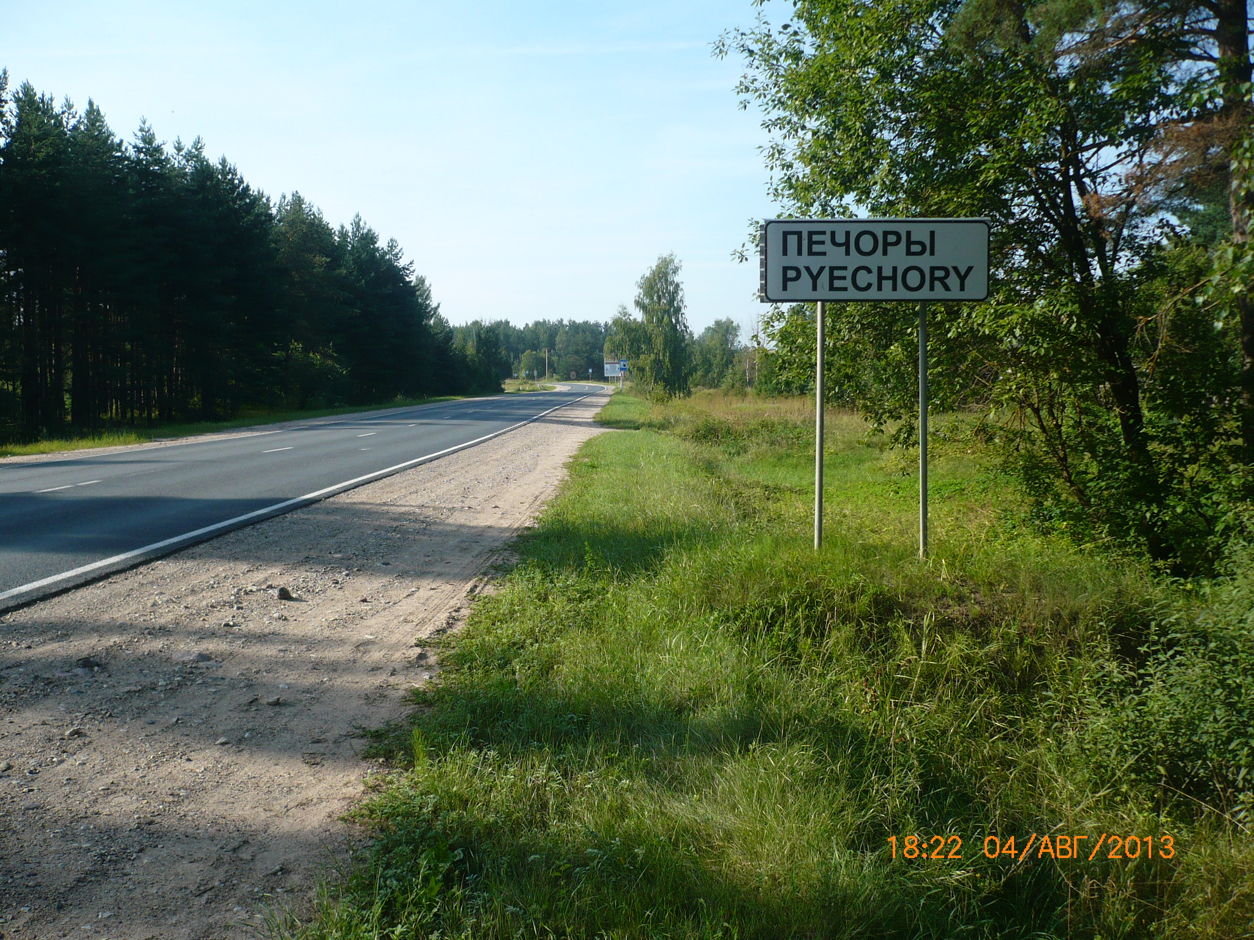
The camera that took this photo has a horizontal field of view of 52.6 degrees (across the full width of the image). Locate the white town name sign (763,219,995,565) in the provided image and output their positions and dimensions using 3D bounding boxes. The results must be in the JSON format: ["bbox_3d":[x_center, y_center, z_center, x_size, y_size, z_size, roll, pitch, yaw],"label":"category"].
[{"bbox_3d":[2.060,-0.642,10.561,1.850,2.840,0.180,0,4,2],"label":"white town name sign"}]

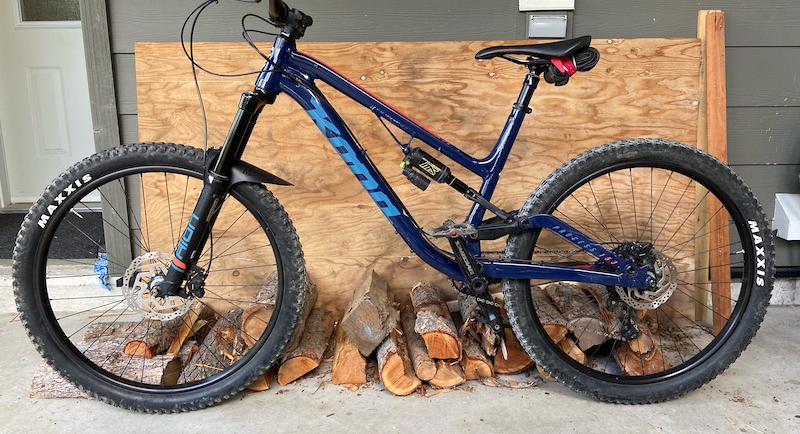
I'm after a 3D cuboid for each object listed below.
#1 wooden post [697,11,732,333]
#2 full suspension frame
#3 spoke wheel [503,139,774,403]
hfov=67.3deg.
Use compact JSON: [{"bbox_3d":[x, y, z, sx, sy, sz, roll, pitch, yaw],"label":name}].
[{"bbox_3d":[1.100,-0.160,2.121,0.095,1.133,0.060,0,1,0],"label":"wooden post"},{"bbox_3d":[0.014,-0.132,1.507,1.260,0.745,0.190,-1,8,-2],"label":"full suspension frame"},{"bbox_3d":[0.622,0.149,1.561,0.703,0.703,0.062,-1,8,-2],"label":"spoke wheel"}]

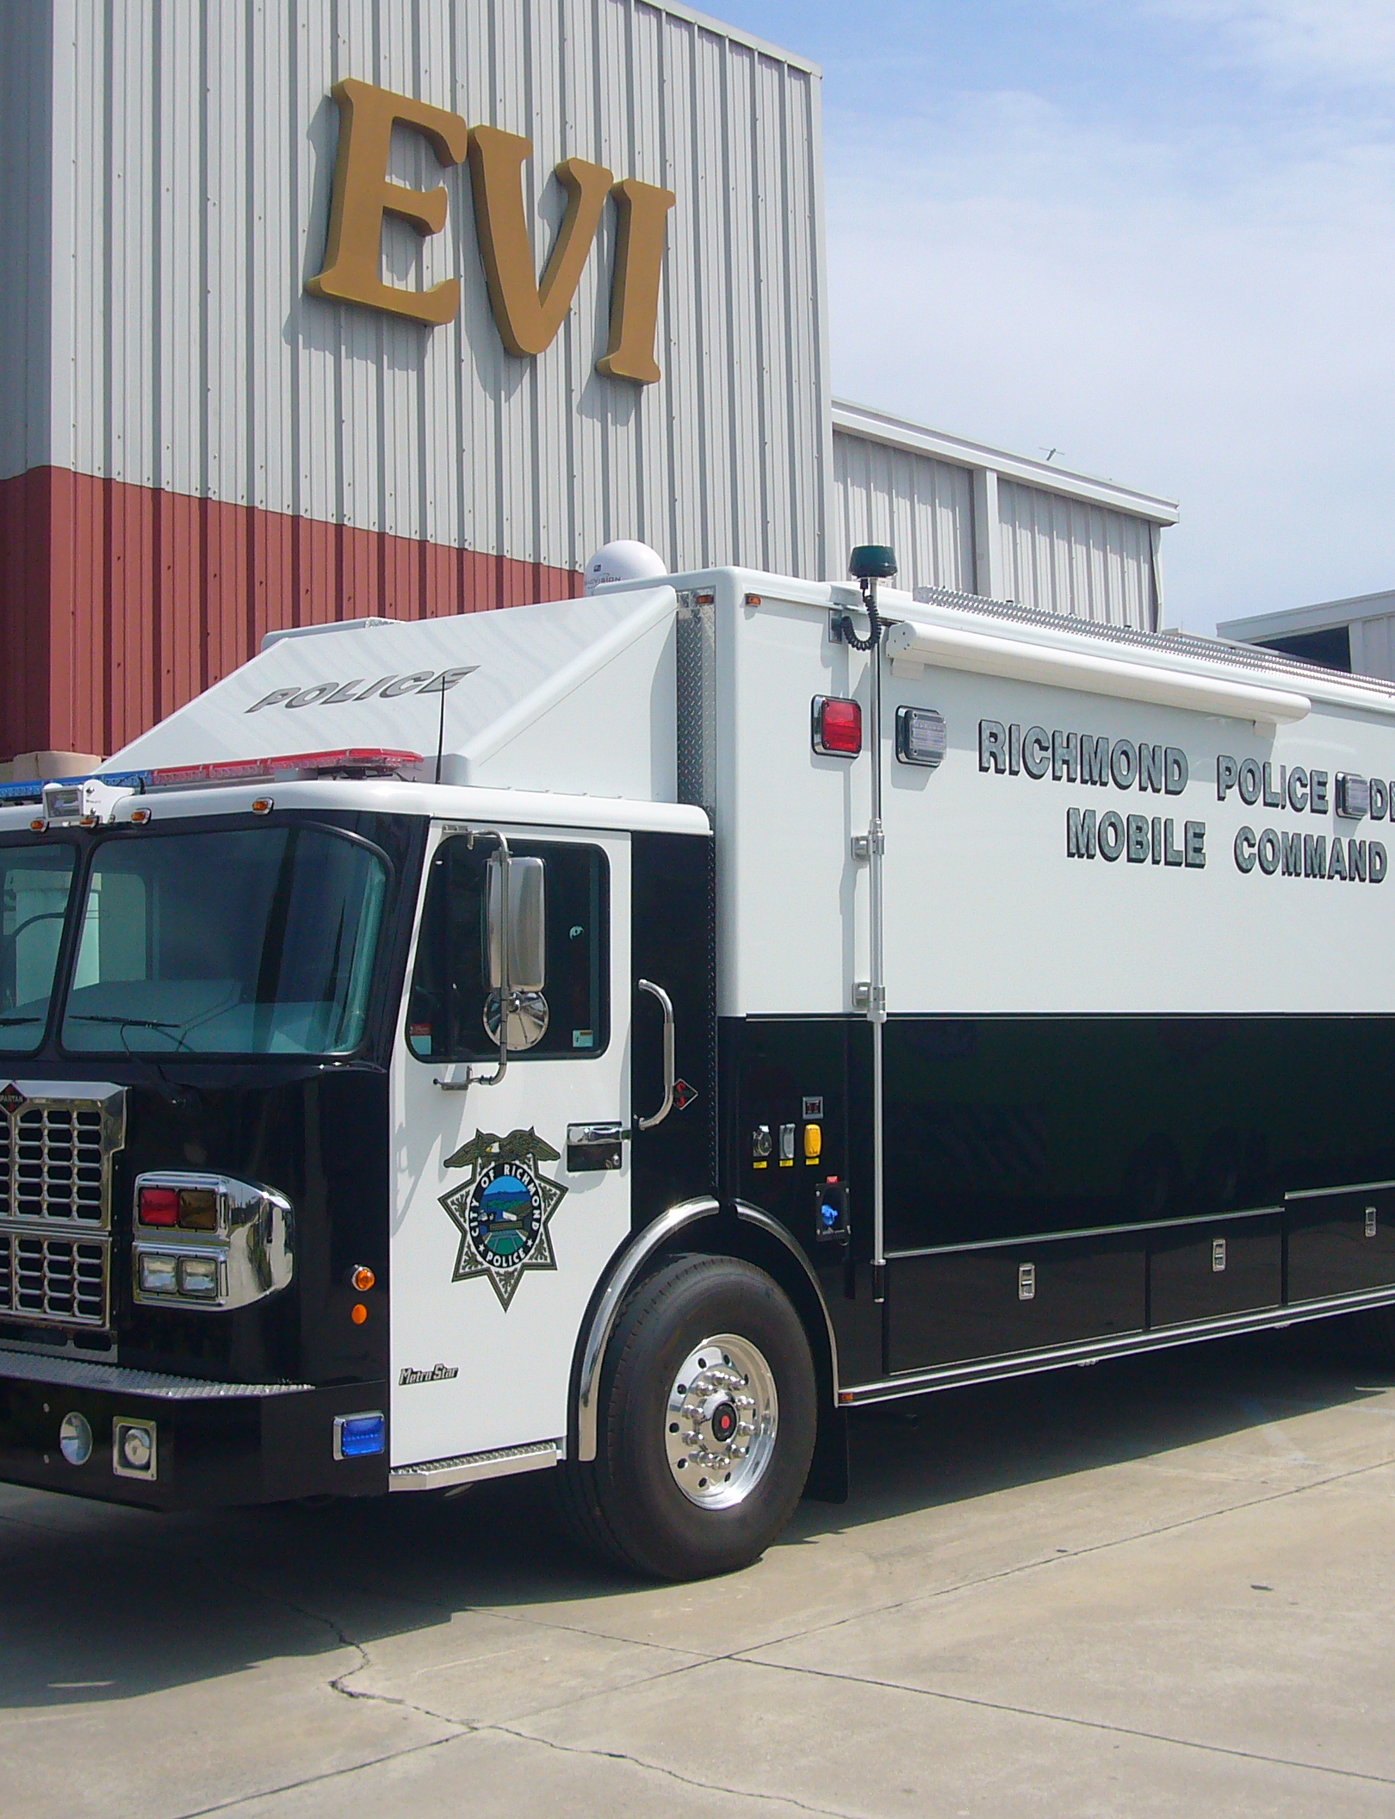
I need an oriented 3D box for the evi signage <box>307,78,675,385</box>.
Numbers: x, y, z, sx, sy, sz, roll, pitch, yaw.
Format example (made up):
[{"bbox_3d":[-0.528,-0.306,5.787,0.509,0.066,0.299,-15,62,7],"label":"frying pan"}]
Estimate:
[{"bbox_3d":[-1.095,-3.789,15.567,0.130,1.240,2.940,-5,-5,40],"label":"evi signage"}]

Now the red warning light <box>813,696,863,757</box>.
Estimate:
[{"bbox_3d":[0.508,-0.653,9.744,0.065,0.214,0.248,-2,-3,39],"label":"red warning light"}]

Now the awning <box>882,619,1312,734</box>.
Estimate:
[{"bbox_3d":[1.741,-0.935,11.213,0.140,0.145,3.120,-2,-3,39],"label":"awning"}]

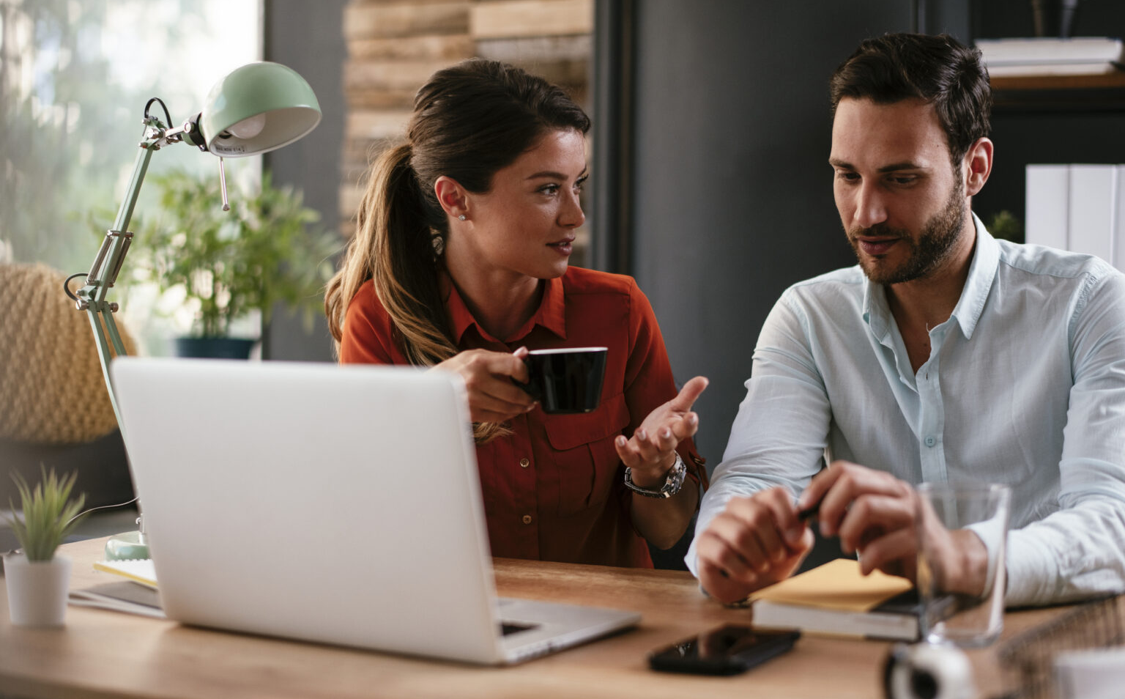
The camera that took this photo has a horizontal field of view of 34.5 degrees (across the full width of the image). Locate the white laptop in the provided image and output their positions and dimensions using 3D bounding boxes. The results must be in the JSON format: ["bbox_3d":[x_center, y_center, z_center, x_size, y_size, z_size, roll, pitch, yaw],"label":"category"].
[{"bbox_3d":[-0.155,0.132,1.605,0.359,0.241,0.313,1,1,30],"label":"white laptop"}]

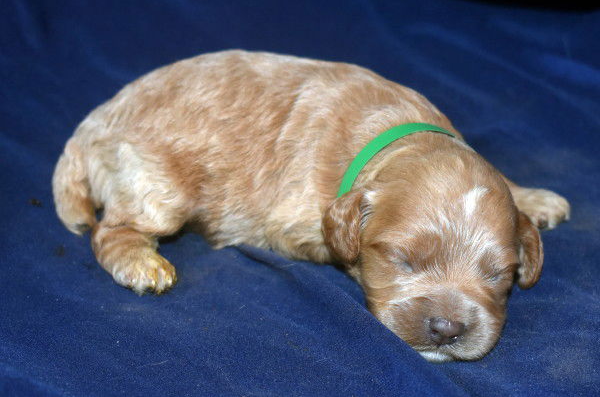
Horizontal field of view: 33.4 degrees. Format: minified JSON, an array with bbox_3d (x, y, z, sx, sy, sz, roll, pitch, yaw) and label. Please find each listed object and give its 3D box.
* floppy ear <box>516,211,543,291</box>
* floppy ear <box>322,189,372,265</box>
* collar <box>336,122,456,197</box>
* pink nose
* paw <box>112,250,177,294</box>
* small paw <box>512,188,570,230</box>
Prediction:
[{"bbox_3d":[0.109,0.024,0.475,0.013,0.034,0.023,22,41,28],"label":"floppy ear"},{"bbox_3d":[0.022,0.014,0.482,0.013,0.034,0.023,-27,43,-33],"label":"floppy ear"},{"bbox_3d":[0.050,-0.004,0.497,0.074,0.072,0.013,-20,40,-26],"label":"collar"},{"bbox_3d":[0.065,0.059,0.446,0.015,0.012,0.010,1,35,2],"label":"pink nose"},{"bbox_3d":[-0.076,0.036,0.488,0.025,0.018,0.029,-20,40,-26],"label":"paw"},{"bbox_3d":[0.127,0.005,0.527,0.031,0.018,0.025,20,40,26],"label":"small paw"}]

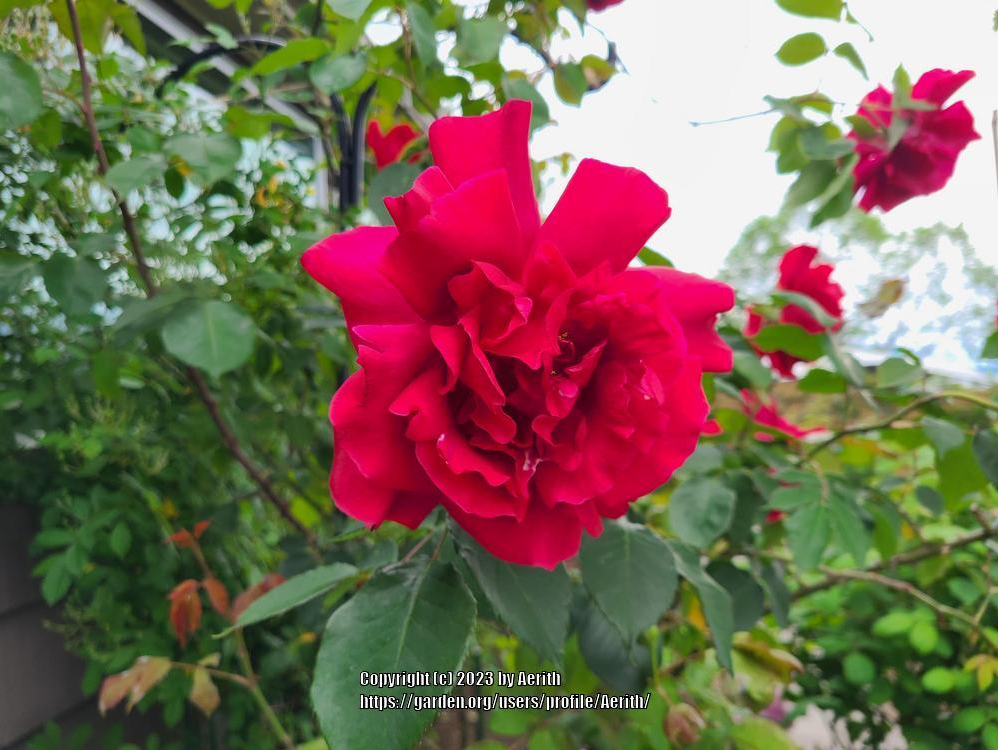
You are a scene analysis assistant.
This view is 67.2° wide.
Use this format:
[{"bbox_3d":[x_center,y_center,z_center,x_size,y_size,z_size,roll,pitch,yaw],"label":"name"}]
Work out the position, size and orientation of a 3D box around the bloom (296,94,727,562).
[{"bbox_3d":[0.005,-0.011,0.210,0.118,0.128,0.075,0,2,-3],"label":"bloom"}]

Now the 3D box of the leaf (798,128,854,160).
[{"bbox_3d":[0.241,-0.170,0.555,0.040,0.024,0.009,19,-29,14],"label":"leaf"}]

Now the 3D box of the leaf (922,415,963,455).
[{"bbox_3d":[0.351,0.048,0.595,0.025,0.035,0.009,-29,-17,-17],"label":"leaf"}]

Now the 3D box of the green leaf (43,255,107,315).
[{"bbox_3d":[-0.340,-0.071,0.600,0.050,0.053,0.013,0,-21,-6],"label":"green leaf"}]

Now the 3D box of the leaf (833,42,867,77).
[{"bbox_3d":[0.337,-0.302,0.720,0.044,0.023,0.014,39,16,-6],"label":"leaf"}]

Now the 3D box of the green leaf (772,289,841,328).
[{"bbox_3d":[0.237,-0.051,0.580,0.058,0.015,0.032,22,43,2],"label":"green leaf"}]

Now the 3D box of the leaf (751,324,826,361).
[{"bbox_3d":[0.204,-0.023,0.530,0.052,0.028,0.009,5,30,0],"label":"leaf"}]

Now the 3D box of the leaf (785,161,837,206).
[{"bbox_3d":[0.257,-0.158,0.620,0.053,0.034,0.013,-36,12,24],"label":"leaf"}]

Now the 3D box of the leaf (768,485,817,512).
[{"bbox_3d":[0.206,0.087,0.530,0.035,0.022,0.009,-7,-30,0],"label":"leaf"}]

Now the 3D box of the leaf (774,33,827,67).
[{"bbox_3d":[0.234,-0.251,0.580,0.040,0.027,0.009,-7,23,0],"label":"leaf"}]

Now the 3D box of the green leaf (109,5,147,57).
[{"bbox_3d":[-0.252,-0.234,0.510,0.022,0.039,0.009,-29,0,26],"label":"green leaf"}]

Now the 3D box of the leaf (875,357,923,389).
[{"bbox_3d":[0.330,-0.002,0.620,0.038,0.034,0.012,-13,-32,-8],"label":"leaf"}]

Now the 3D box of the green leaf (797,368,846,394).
[{"bbox_3d":[0.266,0.005,0.620,0.040,0.026,0.012,-4,30,3],"label":"green leaf"}]

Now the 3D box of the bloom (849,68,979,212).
[{"bbox_3d":[0.321,-0.181,0.580,0.105,0.105,0.065,-2,-4,30],"label":"bloom"}]

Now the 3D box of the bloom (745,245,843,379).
[{"bbox_3d":[0.248,-0.053,0.630,0.090,0.110,0.070,-2,8,24],"label":"bloom"}]

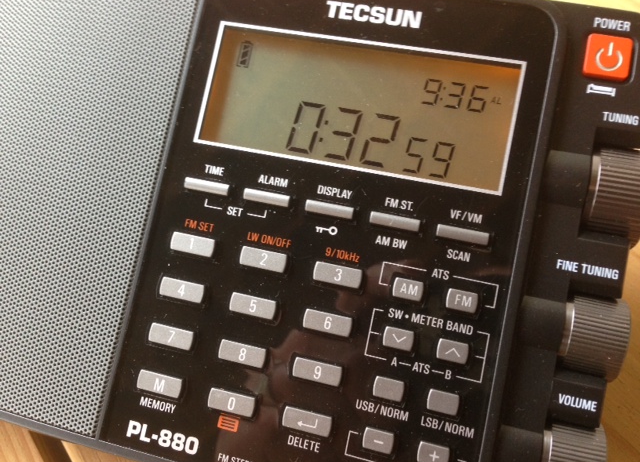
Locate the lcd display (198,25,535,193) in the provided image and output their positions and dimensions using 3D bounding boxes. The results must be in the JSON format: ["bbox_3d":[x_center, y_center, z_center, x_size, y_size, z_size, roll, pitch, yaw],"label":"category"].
[{"bbox_3d":[0.007,-0.027,0.131,0.066,0.003,0.027,11,85,11],"label":"lcd display"}]

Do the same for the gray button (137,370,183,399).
[{"bbox_3d":[-0.033,0.032,0.128,0.010,0.002,0.004,11,85,11],"label":"gray button"}]

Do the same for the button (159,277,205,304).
[{"bbox_3d":[-0.030,0.013,0.133,0.010,0.002,0.004,11,86,11],"label":"button"}]

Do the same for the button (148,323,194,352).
[{"bbox_3d":[-0.032,0.023,0.132,0.010,0.002,0.004,11,86,11],"label":"button"}]

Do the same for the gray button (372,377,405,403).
[{"bbox_3d":[0.014,0.031,0.121,0.006,0.002,0.004,11,86,11],"label":"gray button"}]

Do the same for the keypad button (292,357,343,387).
[{"bbox_3d":[0.000,0.029,0.123,0.010,0.002,0.004,11,85,11],"label":"keypad button"}]

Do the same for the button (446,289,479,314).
[{"bbox_3d":[0.028,0.014,0.120,0.006,0.002,0.004,11,85,11],"label":"button"}]

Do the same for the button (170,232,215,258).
[{"bbox_3d":[-0.028,0.003,0.134,0.010,0.002,0.004,11,86,11],"label":"button"}]

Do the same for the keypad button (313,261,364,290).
[{"bbox_3d":[0.004,0.009,0.125,0.010,0.002,0.004,11,86,11],"label":"keypad button"}]

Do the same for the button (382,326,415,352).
[{"bbox_3d":[0.016,0.022,0.124,0.006,0.002,0.004,11,86,11],"label":"button"}]

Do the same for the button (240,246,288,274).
[{"bbox_3d":[-0.012,0.006,0.128,0.010,0.002,0.004,11,85,11],"label":"button"}]

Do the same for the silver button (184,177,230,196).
[{"bbox_3d":[-0.025,-0.010,0.135,0.010,0.002,0.002,11,86,11],"label":"silver button"}]

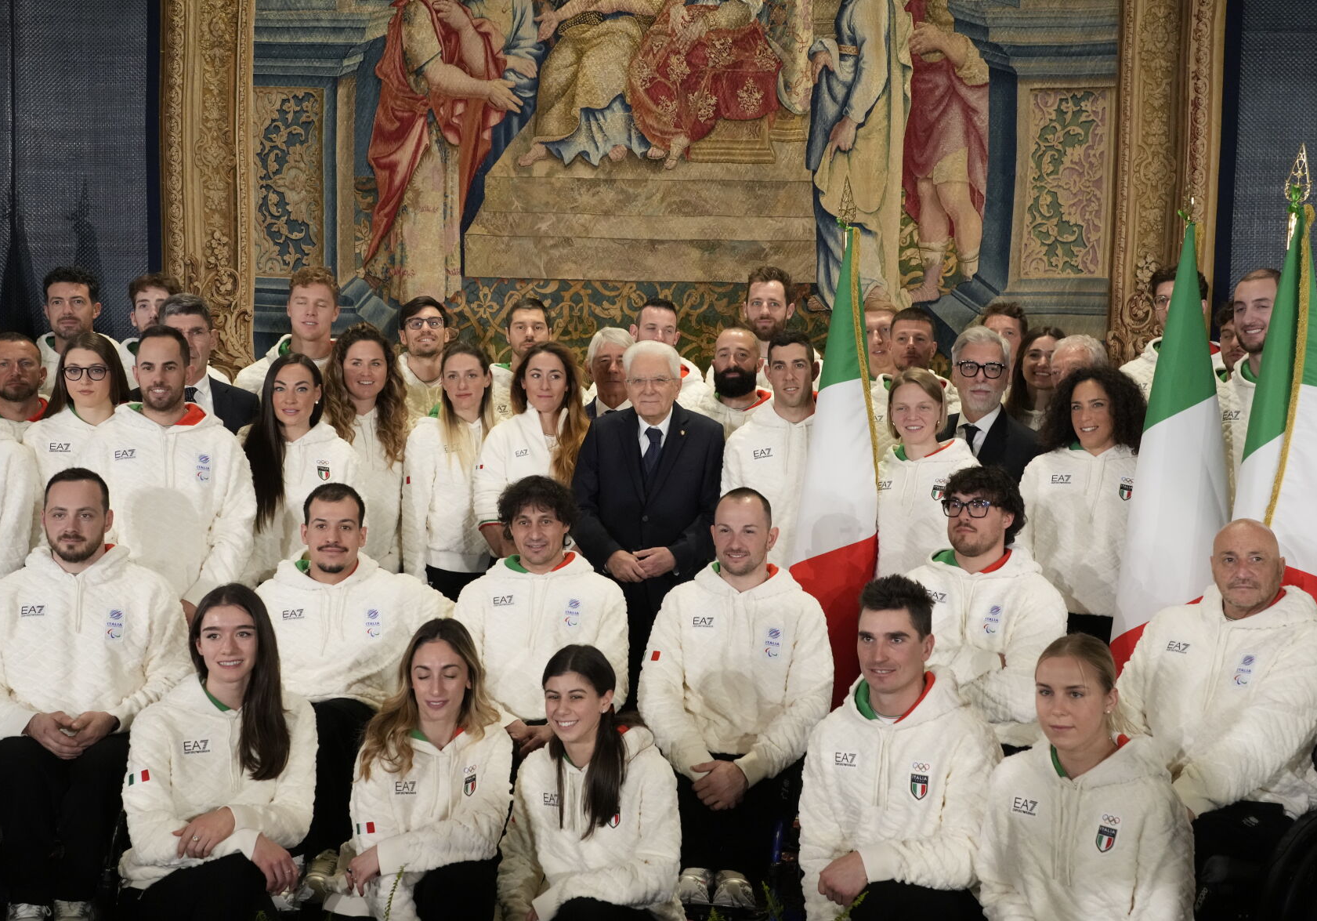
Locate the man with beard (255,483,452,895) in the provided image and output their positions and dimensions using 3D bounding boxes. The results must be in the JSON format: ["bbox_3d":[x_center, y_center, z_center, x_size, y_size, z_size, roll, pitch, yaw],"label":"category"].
[{"bbox_3d":[-0.870,0.616,4.440,0.570,1.100,0.720,0,4,-11],"label":"man with beard"}]

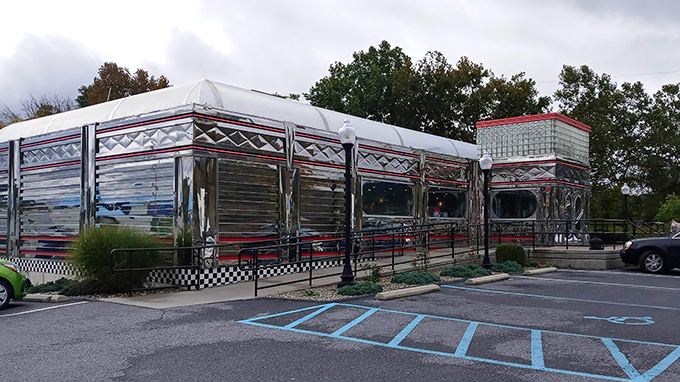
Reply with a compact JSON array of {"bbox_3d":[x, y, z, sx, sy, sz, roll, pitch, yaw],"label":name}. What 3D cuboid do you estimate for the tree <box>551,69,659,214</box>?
[{"bbox_3d":[19.500,-3.100,40.000,7.700,12.200,7.200,-2,-4,26],"label":"tree"}]

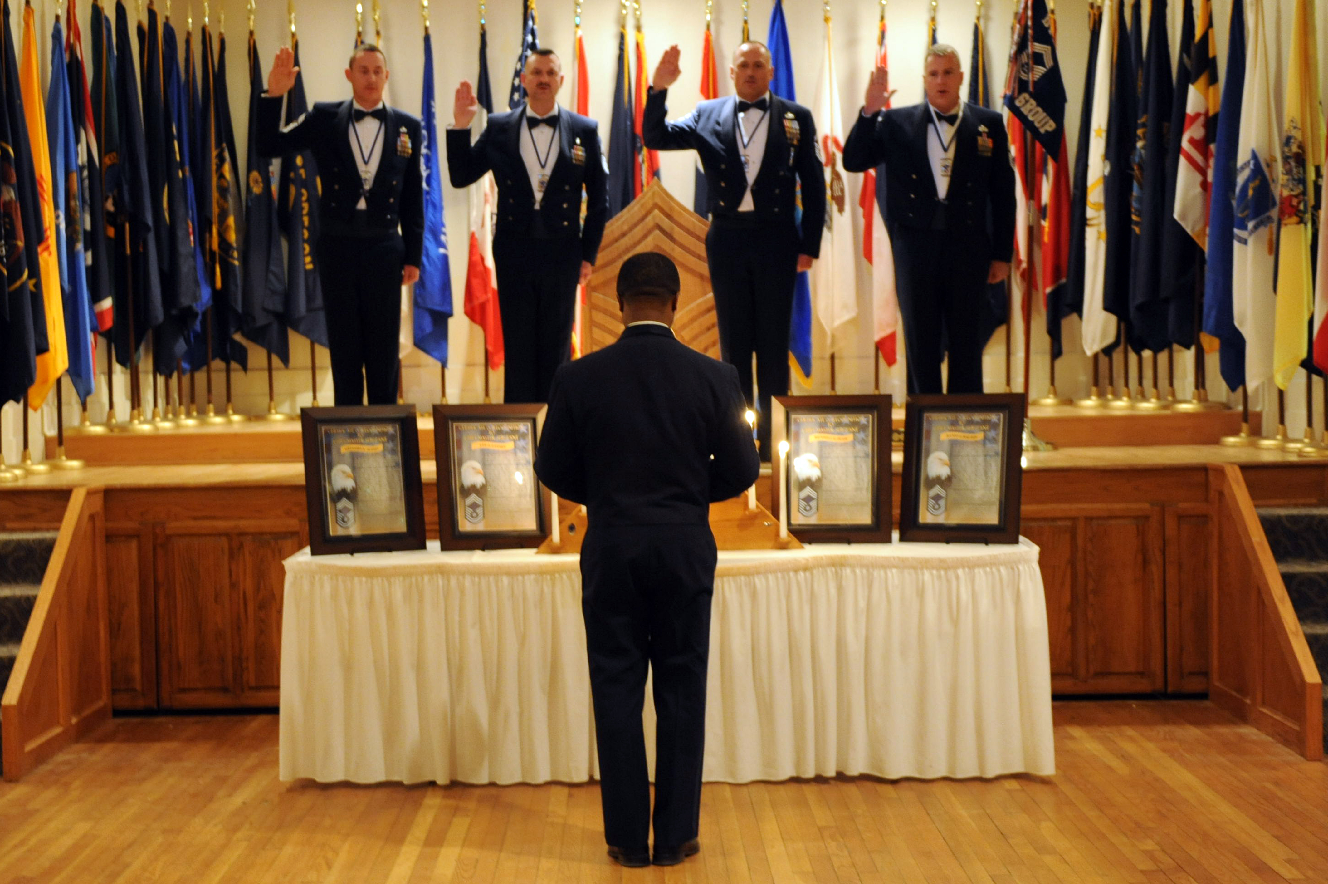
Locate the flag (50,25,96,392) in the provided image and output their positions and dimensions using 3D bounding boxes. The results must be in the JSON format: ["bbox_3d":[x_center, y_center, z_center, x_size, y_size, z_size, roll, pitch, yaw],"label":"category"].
[{"bbox_3d":[-2.965,-1.168,7.400,0.220,1.920,0.220,-1,4,-6],"label":"flag"}]

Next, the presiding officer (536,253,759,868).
[{"bbox_3d":[-0.048,0.307,4.390,0.630,1.740,0.480,-1,4,-1],"label":"presiding officer"}]

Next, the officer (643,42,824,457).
[{"bbox_3d":[0.320,-0.830,6.480,0.780,1.826,0.420,-1,4,-1],"label":"officer"}]

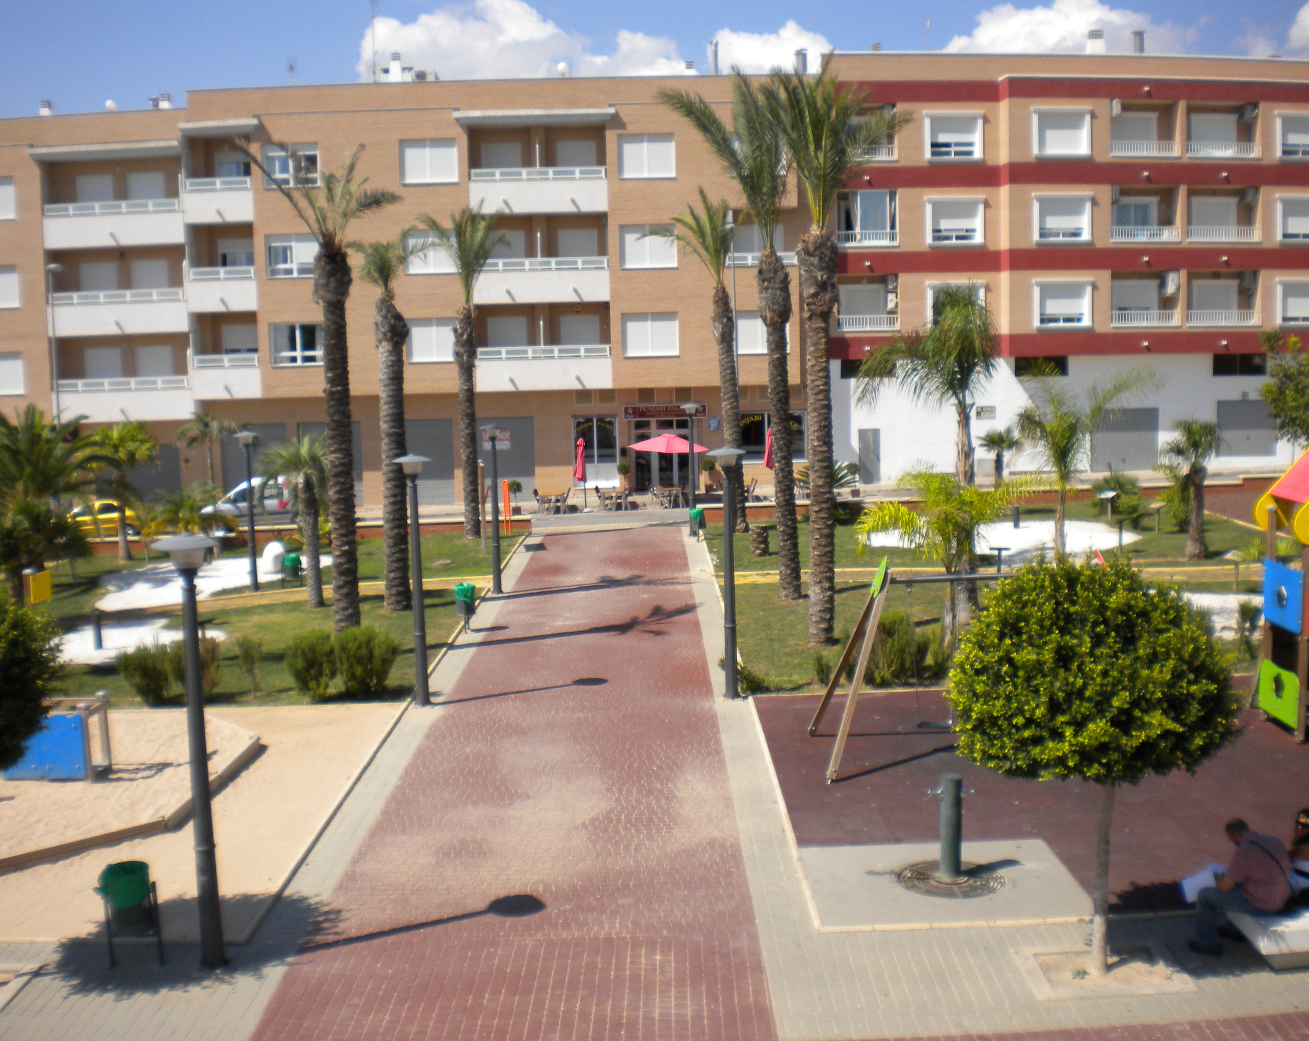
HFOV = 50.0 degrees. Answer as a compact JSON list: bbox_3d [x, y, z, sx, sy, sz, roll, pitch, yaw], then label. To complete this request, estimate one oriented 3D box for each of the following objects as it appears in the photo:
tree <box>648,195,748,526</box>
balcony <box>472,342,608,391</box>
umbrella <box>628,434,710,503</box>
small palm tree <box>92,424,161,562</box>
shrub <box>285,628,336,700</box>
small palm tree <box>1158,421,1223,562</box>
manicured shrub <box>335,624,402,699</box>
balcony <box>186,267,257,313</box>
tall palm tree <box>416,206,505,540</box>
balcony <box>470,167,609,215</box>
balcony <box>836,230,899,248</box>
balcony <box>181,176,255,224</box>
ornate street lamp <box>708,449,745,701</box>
[{"bbox_3d":[1.244,-4.540,40.844,2.950,9.880,2.900,-1,7,0],"label":"tree"},{"bbox_3d":[-3.853,-5.401,49.547,4.742,1.549,1.300,-1,7,-1],"label":"balcony"},{"bbox_3d":[0.433,-1.687,46.510,2.703,2.344,2.703,-1,7,0],"label":"umbrella"},{"bbox_3d":[-13.980,-0.776,36.920,1.900,3.665,1.900,-1,6,0],"label":"small palm tree"},{"bbox_3d":[-5.331,2.224,21.900,0.820,1.020,0.820,-1,5,0],"label":"shrub"},{"bbox_3d":[12.761,-0.746,33.239,1.500,3.300,1.500,-1,7,0],"label":"small palm tree"},{"bbox_3d":[-4.297,2.080,21.111,1.014,1.030,1.014,-1,7,0],"label":"manicured shrub"},{"bbox_3d":[-14.705,-7.891,48.181,2.500,1.550,1.200,-1,5,0],"label":"balcony"},{"bbox_3d":[-5.219,-4.031,39.082,2.448,9.255,2.448,-1,7,0],"label":"tall palm tree"},{"bbox_3d":[-3.986,-11.407,48.862,4.750,1.546,1.300,-1,7,-1],"label":"balcony"},{"bbox_3d":[7.529,-9.973,49.894,2.250,0.650,0.700,-1,5,0],"label":"balcony"},{"bbox_3d":[-14.873,-10.973,48.381,2.471,1.549,1.300,-1,7,-1],"label":"balcony"},{"bbox_3d":[1.056,0.795,21.109,0.560,3.790,0.560,-1,7,0],"label":"ornate street lamp"}]

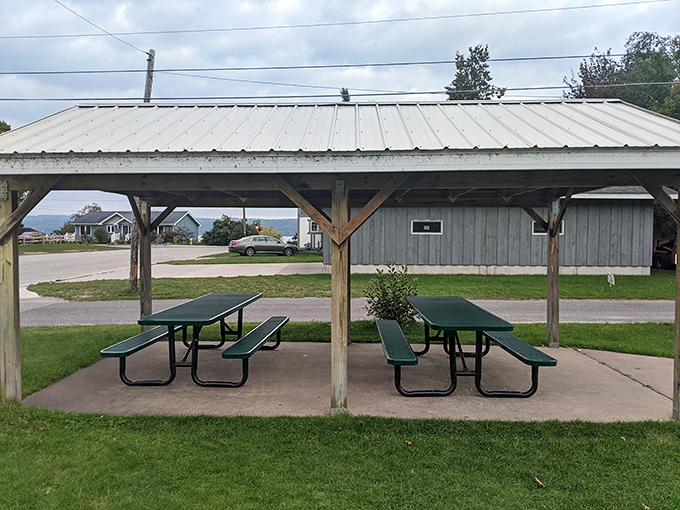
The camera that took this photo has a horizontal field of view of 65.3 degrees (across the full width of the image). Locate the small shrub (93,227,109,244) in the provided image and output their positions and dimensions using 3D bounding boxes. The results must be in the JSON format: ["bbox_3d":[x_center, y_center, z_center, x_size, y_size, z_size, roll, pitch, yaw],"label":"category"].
[{"bbox_3d":[-39.428,-3.151,87.500,2.200,2.650,2.200,0,2,13],"label":"small shrub"}]

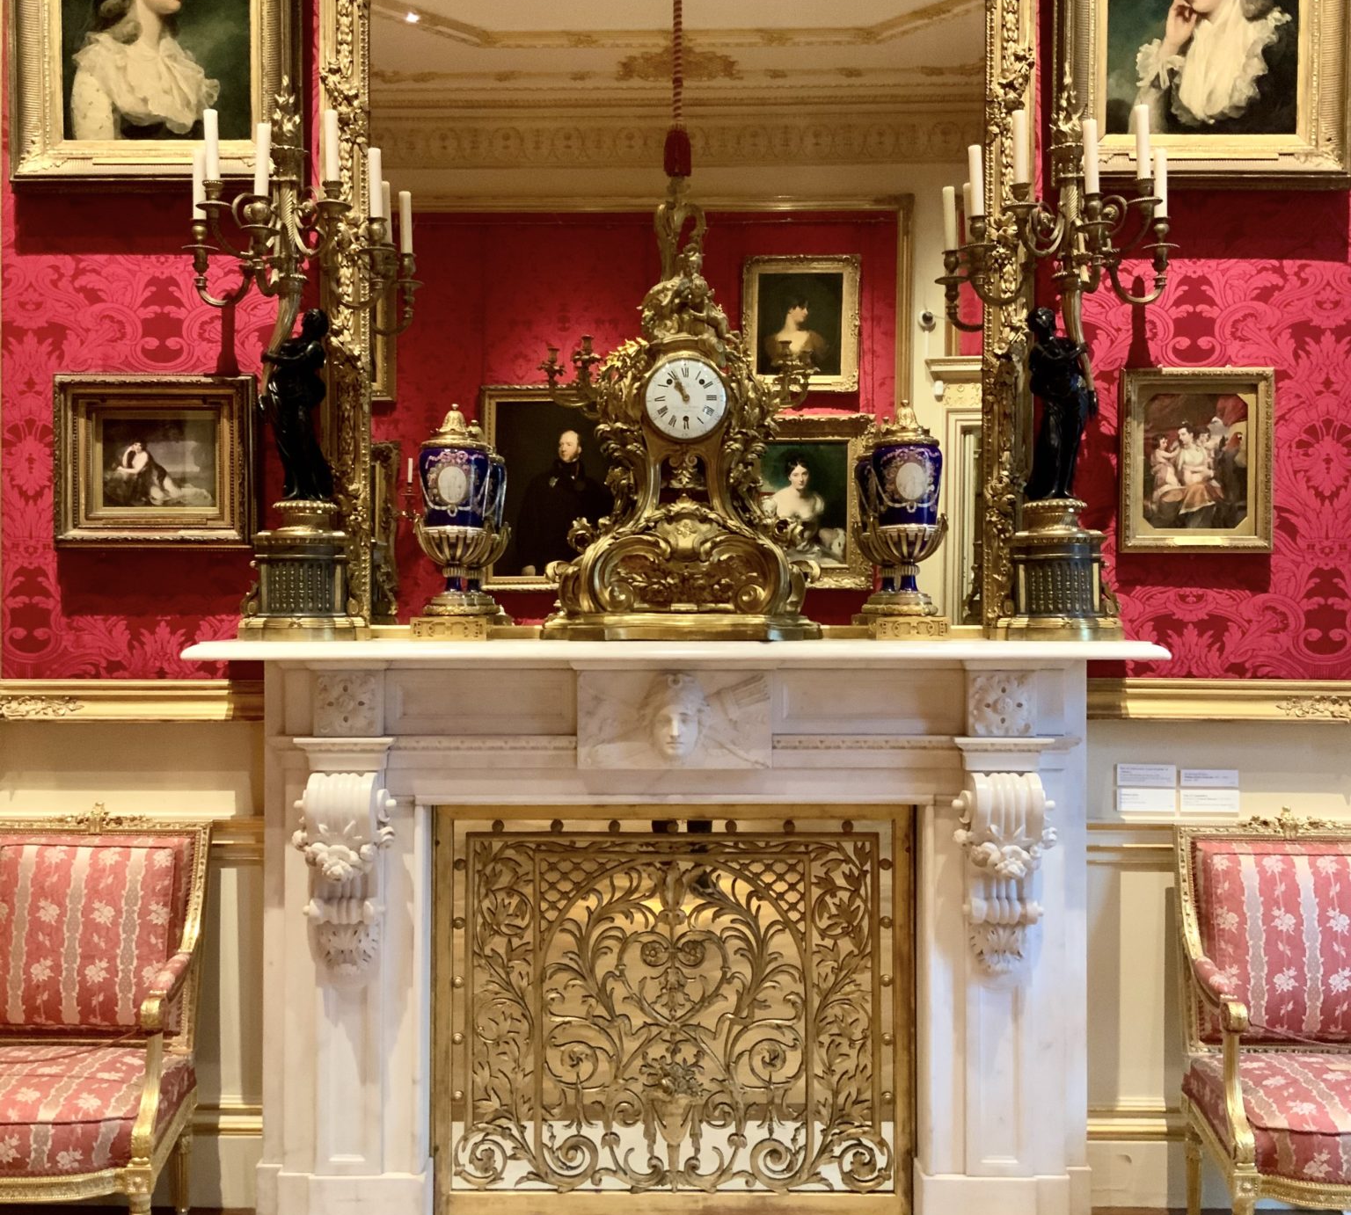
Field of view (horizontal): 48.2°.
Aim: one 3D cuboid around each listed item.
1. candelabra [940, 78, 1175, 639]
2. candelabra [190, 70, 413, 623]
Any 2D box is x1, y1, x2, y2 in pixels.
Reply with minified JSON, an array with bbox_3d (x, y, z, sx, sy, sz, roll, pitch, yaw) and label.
[{"bbox_3d":[0.873,-0.549,3.330,0.490,1.245,0.360,0,0,0],"label":"candelabra"},{"bbox_3d":[-0.858,-0.549,3.330,0.485,1.245,0.360,0,0,0],"label":"candelabra"}]

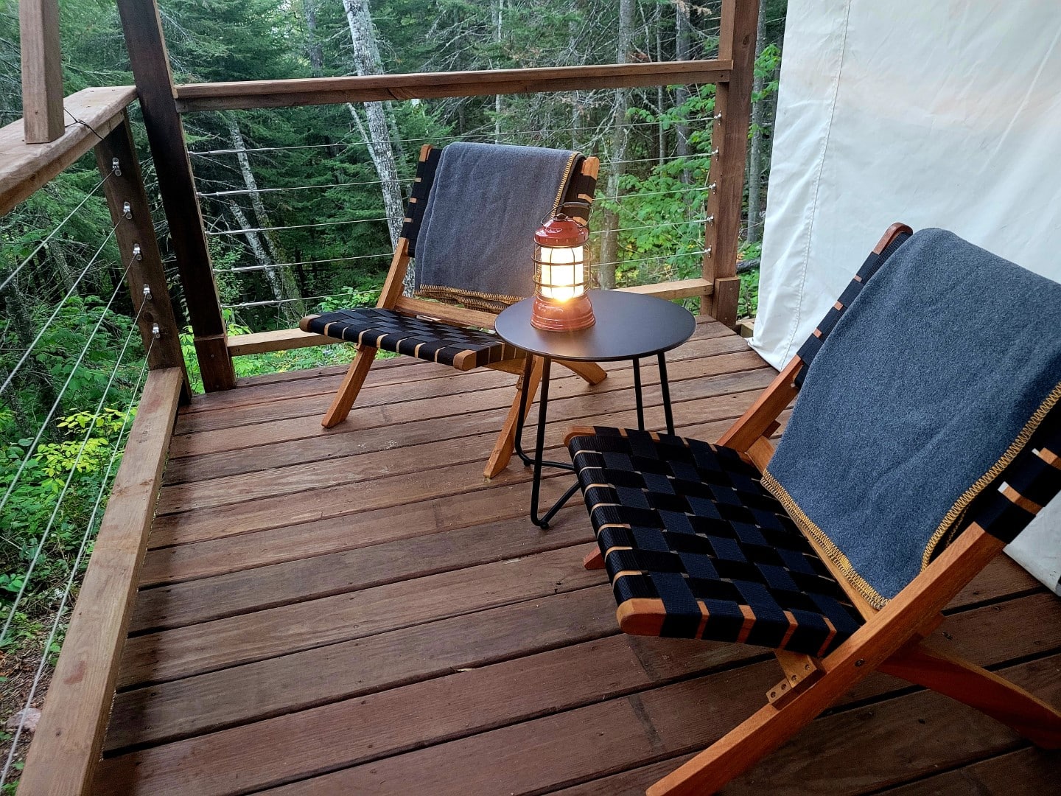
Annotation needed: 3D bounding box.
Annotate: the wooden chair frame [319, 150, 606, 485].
[{"bbox_3d":[-0.190,-0.314,2.318,0.615,0.730,0.750,14,30,29],"label":"wooden chair frame"}]

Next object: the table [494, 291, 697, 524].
[{"bbox_3d":[0.152,0.026,1.920,0.460,0.452,0.460,-1,26,1],"label":"table"}]

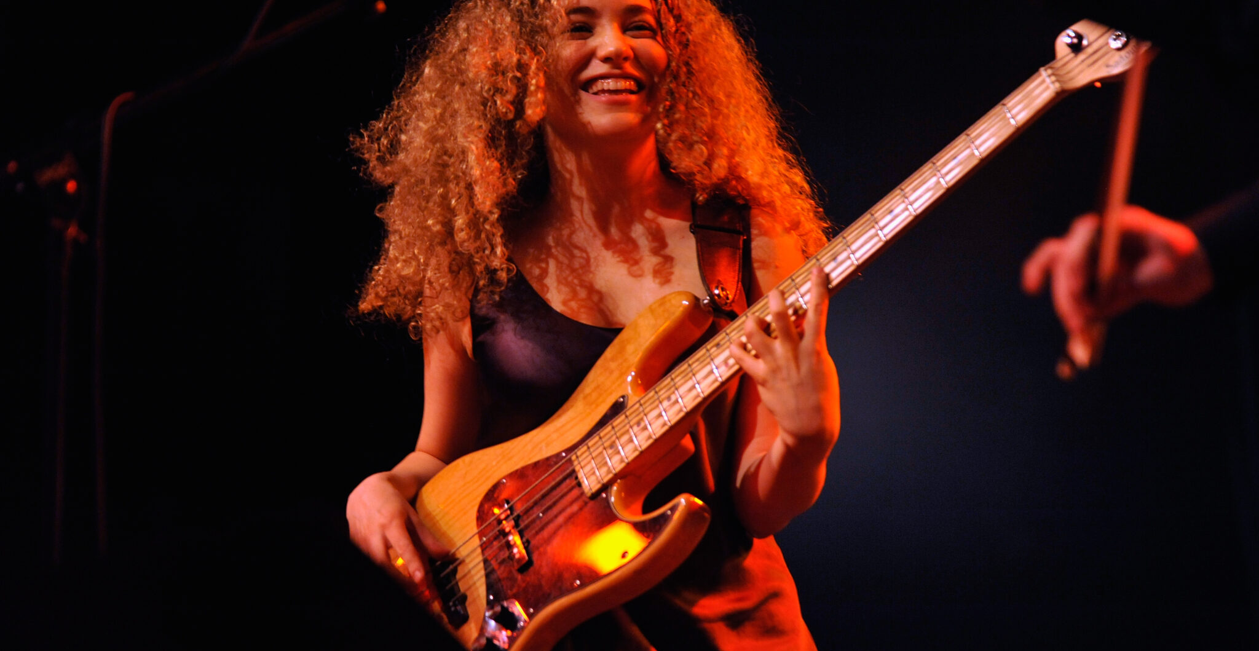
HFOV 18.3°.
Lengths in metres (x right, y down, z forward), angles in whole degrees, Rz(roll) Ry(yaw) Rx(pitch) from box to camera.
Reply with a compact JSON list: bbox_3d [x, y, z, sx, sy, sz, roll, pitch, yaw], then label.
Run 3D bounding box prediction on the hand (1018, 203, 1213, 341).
[{"bbox_3d":[0.380,-0.041,3.050,0.150,0.105,0.095,2,-8,-11],"label":"hand"}]

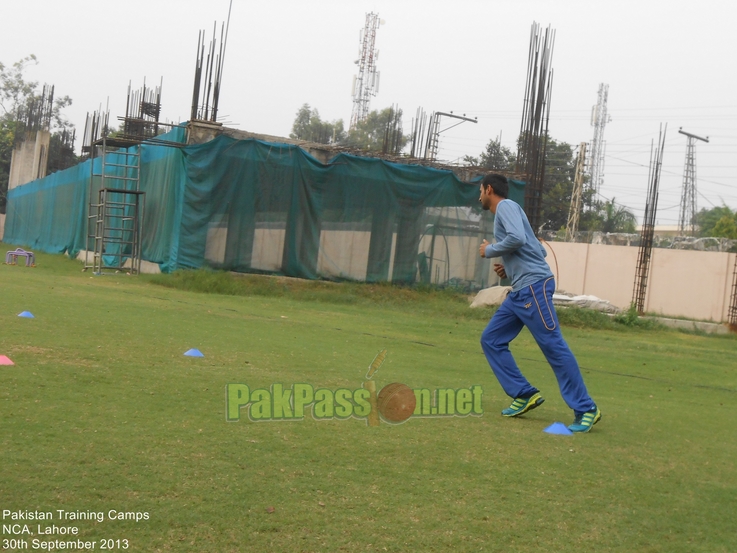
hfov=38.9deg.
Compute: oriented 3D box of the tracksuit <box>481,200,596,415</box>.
[{"bbox_3d":[1.171,0.197,6.980,0.770,1.370,0.520,5,2,10],"label":"tracksuit"}]

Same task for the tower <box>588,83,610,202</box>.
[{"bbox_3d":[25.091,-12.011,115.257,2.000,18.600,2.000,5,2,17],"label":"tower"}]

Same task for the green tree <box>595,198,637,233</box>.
[{"bbox_3d":[13.624,-1.796,58.069,2.700,4.990,2.700,5,2,11],"label":"green tree"}]

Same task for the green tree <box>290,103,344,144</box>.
[{"bbox_3d":[-4.417,-7.321,80.161,4.600,11.630,4.600,5,2,0],"label":"green tree"}]

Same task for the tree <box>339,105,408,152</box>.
[{"bbox_3d":[0.096,-7.048,80.164,5.200,11.870,5.200,5,2,0],"label":"tree"}]

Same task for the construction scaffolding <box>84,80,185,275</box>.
[{"bbox_3d":[-5.747,-2.352,25.300,2.000,4.400,1.500,4,2,-21],"label":"construction scaffolding"}]

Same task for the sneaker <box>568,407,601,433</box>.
[{"bbox_3d":[1.428,0.940,6.880,0.275,0.130,0.105,-25,-11,23],"label":"sneaker"}]

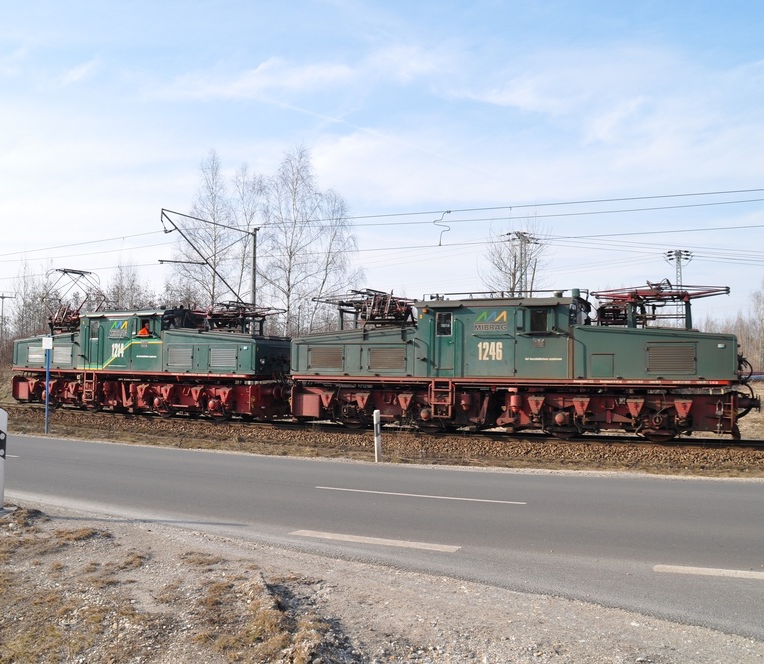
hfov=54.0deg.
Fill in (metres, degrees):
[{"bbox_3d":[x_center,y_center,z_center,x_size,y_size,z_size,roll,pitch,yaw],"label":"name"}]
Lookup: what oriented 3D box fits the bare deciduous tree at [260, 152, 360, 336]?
[{"bbox_3d":[-4.170,-3.837,45.099,5.600,14.714,6.000,0,-1,0],"label":"bare deciduous tree"}]

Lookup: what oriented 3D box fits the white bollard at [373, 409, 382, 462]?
[{"bbox_3d":[-0.078,2.037,14.600,0.110,1.030,0.120,-1,-1,29],"label":"white bollard"}]

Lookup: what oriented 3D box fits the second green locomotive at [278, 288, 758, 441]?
[{"bbox_3d":[3.494,0.828,22.150,13.644,4.200,3.050,0,-1,22],"label":"second green locomotive"}]

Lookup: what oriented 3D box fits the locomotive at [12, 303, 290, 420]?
[{"bbox_3d":[-8.818,0.926,28.273,13.644,4.250,3.050,-1,-2,31],"label":"locomotive"}]

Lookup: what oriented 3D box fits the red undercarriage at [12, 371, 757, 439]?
[{"bbox_3d":[-2.670,2.214,25.164,27.580,1.550,3.500,-1,-1,26],"label":"red undercarriage"}]

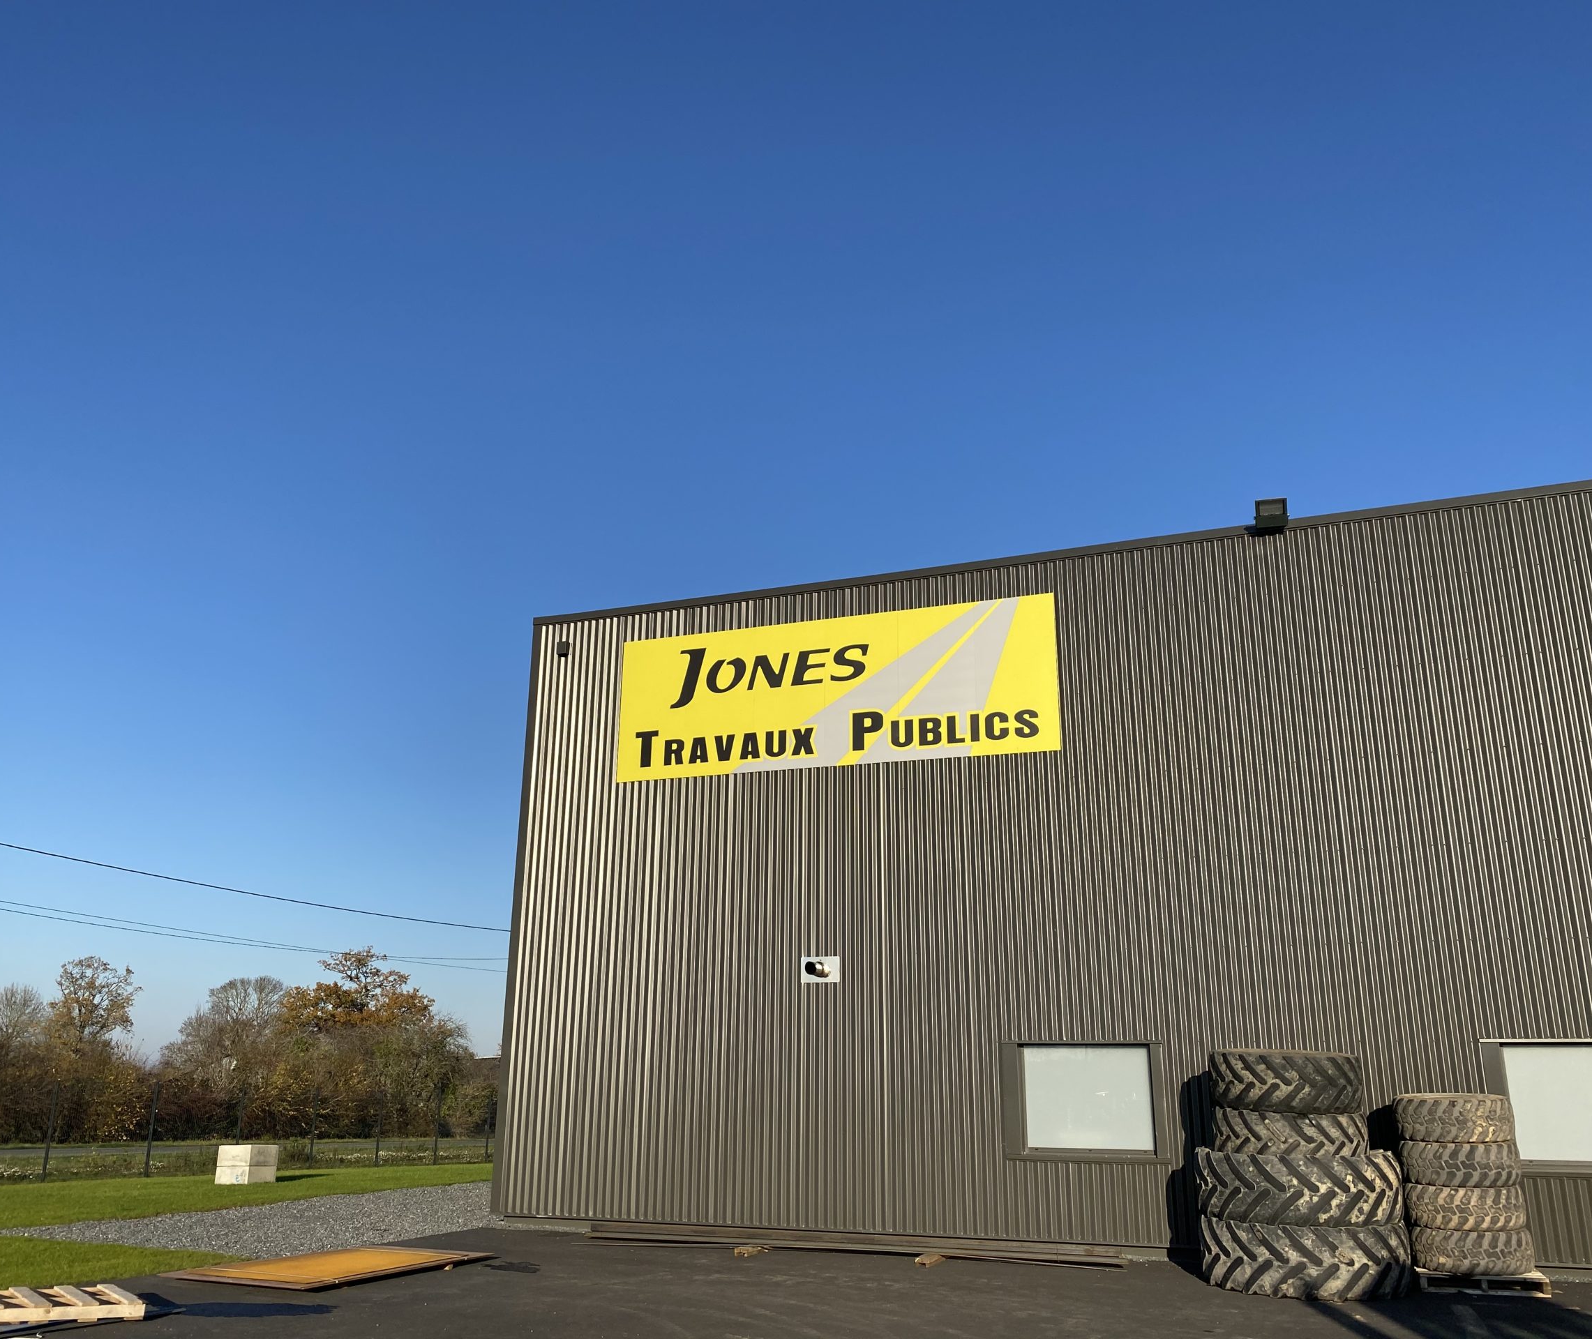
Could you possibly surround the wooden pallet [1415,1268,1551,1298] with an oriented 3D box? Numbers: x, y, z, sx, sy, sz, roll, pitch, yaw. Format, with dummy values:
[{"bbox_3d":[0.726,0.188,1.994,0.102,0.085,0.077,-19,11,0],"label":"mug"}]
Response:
[{"bbox_3d":[6.363,5.690,12.497,1.050,0.135,1.100,-6,-19,20],"label":"wooden pallet"}]

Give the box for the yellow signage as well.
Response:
[{"bbox_3d":[0.389,0.286,17.463,6.000,2.000,0.060,-6,-19,20],"label":"yellow signage"}]

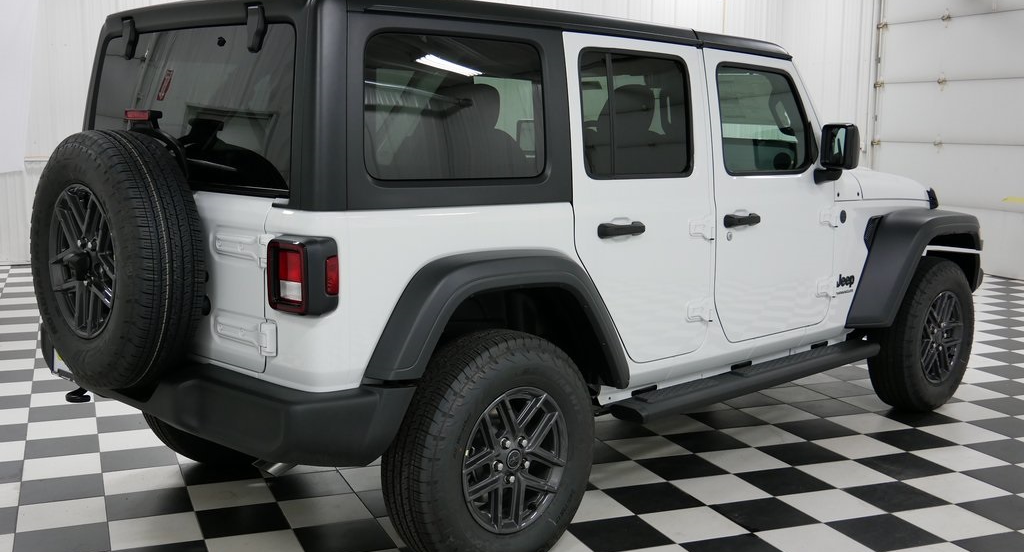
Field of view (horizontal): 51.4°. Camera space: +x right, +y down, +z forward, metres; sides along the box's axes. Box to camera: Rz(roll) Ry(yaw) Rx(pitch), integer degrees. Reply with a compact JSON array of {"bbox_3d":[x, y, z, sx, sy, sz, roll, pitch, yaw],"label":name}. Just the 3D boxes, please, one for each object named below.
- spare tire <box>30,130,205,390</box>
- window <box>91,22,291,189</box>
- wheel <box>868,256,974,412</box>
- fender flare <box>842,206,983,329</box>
[{"bbox_3d":[-1.243,-0.052,3.337,0.238,0.810,0.787,-8,12,-44],"label":"spare tire"},{"bbox_3d":[-1.073,-0.537,3.455,0.040,0.513,1.316,7,1,-45],"label":"window"},{"bbox_3d":[2.124,0.294,5.497,0.792,0.802,0.245,-8,12,-44],"label":"wheel"},{"bbox_3d":[2.007,-0.066,5.345,1.129,0.533,0.294,-8,12,-44],"label":"fender flare"}]

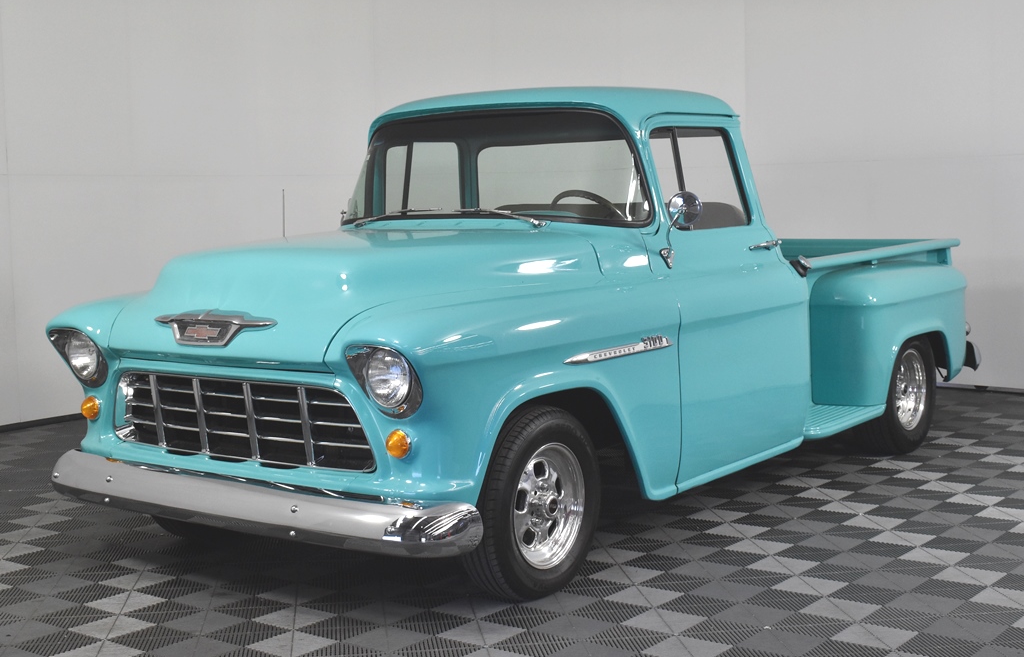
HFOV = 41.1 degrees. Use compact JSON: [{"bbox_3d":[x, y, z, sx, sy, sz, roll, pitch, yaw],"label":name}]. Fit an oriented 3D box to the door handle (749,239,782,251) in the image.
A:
[{"bbox_3d":[1.047,-0.344,5.661,0.064,0.044,0.196,2,6,39],"label":"door handle"}]

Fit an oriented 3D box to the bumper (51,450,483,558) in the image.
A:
[{"bbox_3d":[-0.928,0.551,4.532,1.862,0.186,0.392,2,6,39],"label":"bumper"}]

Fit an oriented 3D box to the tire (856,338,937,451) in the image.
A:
[{"bbox_3d":[1.956,0.319,7.019,0.230,0.657,0.657,2,6,39],"label":"tire"}]

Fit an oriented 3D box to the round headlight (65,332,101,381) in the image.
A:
[{"bbox_3d":[-1.545,0.098,4.973,0.176,0.176,0.088,2,6,39],"label":"round headlight"}]

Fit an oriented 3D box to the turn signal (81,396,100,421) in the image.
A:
[{"bbox_3d":[-1.538,0.294,5.000,0.086,0.086,0.049,2,6,39],"label":"turn signal"}]

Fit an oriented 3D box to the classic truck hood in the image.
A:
[{"bbox_3d":[-0.595,-0.133,4.911,1.352,0.446,1.323,2,6,39],"label":"classic truck hood"}]

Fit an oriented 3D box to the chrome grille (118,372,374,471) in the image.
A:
[{"bbox_3d":[-0.928,0.297,4.520,1.323,0.274,0.098,2,6,39],"label":"chrome grille"}]

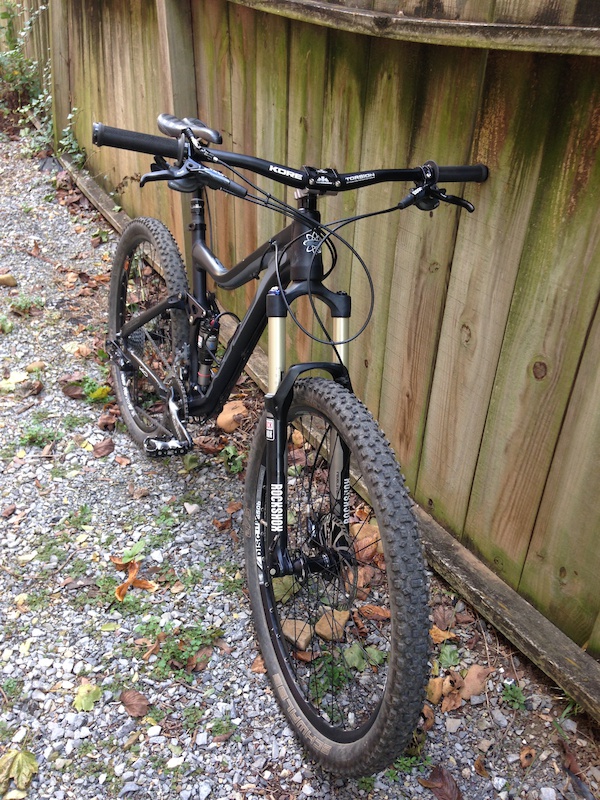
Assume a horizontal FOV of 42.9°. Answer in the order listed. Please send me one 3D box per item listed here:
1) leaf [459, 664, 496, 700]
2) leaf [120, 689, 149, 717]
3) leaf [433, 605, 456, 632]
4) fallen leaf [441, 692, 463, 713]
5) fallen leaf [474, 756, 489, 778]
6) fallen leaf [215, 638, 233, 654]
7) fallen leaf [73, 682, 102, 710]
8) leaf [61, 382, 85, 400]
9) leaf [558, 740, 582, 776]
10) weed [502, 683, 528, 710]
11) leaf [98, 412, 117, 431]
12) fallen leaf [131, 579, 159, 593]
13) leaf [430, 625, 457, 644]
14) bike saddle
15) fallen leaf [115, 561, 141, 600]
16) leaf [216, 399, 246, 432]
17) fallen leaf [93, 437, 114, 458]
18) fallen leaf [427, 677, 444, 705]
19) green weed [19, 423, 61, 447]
[{"bbox_3d":[0.377,0.601,1.631,0.047,0.020,0.100,22,36,32],"label":"leaf"},{"bbox_3d":[-0.348,0.635,1.604,0.042,0.014,0.071,-19,36,-35],"label":"leaf"},{"bbox_3d":[0.337,0.506,1.776,0.056,0.020,0.064,9,29,13],"label":"leaf"},{"bbox_3d":[0.314,0.628,1.584,0.053,0.020,0.030,-16,34,-26],"label":"fallen leaf"},{"bbox_3d":[0.360,0.730,1.518,0.023,0.016,0.047,2,29,-4],"label":"fallen leaf"},{"bbox_3d":[-0.169,0.543,1.680,0.046,0.013,0.027,25,36,36],"label":"fallen leaf"},{"bbox_3d":[-0.445,0.626,1.606,0.052,0.015,0.067,6,29,4],"label":"fallen leaf"},{"bbox_3d":[-0.825,-0.033,2.774,0.079,0.025,0.096,-11,32,-19],"label":"leaf"},{"bbox_3d":[0.518,0.690,1.465,0.030,0.025,0.076,-5,30,-9],"label":"leaf"},{"bbox_3d":[0.468,0.646,1.665,0.051,0.030,0.056,8,29,7],"label":"weed"},{"bbox_3d":[-0.649,0.077,2.572,0.064,0.030,0.059,5,30,7],"label":"leaf"},{"bbox_3d":[-0.390,0.462,1.903,0.072,0.018,0.025,9,30,9],"label":"fallen leaf"},{"bbox_3d":[0.326,0.534,1.750,0.050,0.020,0.045,-10,31,-17],"label":"leaf"},{"bbox_3d":[-0.246,-0.642,1.818,0.138,0.058,0.270,-4,24,-27],"label":"bike saddle"},{"bbox_3d":[-0.416,0.435,1.845,0.042,0.030,0.115,8,29,10],"label":"fallen leaf"},{"bbox_3d":[-0.228,0.055,2.587,0.098,0.045,0.152,7,31,12],"label":"leaf"},{"bbox_3d":[-0.629,0.155,2.443,0.059,0.020,0.083,26,39,38],"label":"fallen leaf"},{"bbox_3d":[0.296,0.637,1.676,0.036,0.016,0.066,13,30,15],"label":"fallen leaf"},{"bbox_3d":[-0.825,0.108,2.414,0.130,0.038,0.090,-9,30,-19],"label":"green weed"}]

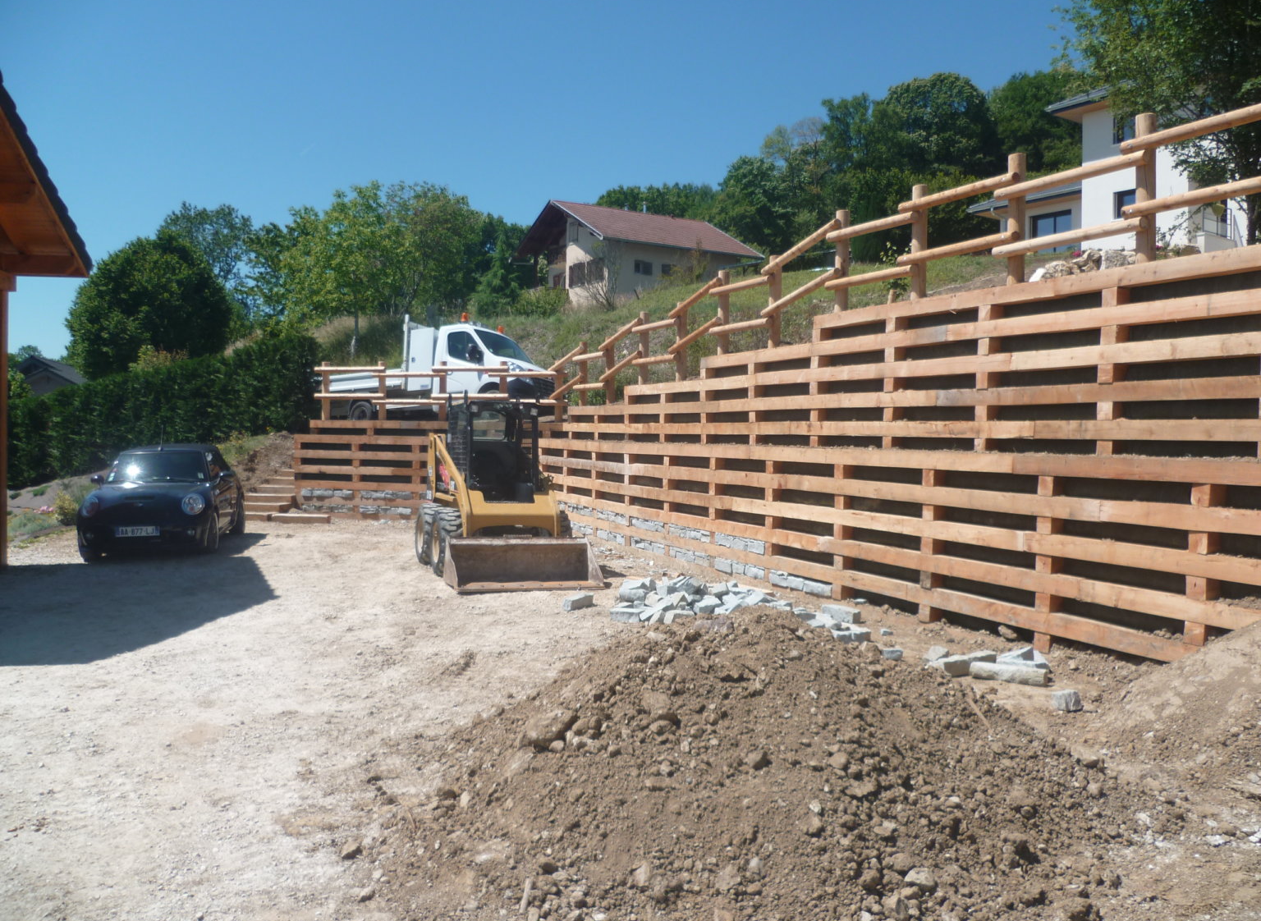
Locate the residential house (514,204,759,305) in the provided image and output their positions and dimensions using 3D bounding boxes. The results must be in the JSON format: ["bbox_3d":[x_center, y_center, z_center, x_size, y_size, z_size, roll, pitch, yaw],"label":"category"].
[{"bbox_3d":[0.316,-12.752,65.722,12.238,6.670,11.310,-1,2,-34],"label":"residential house"}]

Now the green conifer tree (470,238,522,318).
[{"bbox_3d":[-7.224,-9.854,55.000,2.900,4.300,2.900,0,2,0],"label":"green conifer tree"}]

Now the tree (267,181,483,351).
[{"bbox_3d":[-8.521,-6.453,34.000,7.000,5.800,6.300,0,2,0],"label":"tree"}]

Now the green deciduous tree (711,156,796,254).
[{"bbox_3d":[9.860,-20.472,82.000,6.500,8.000,6.500,0,2,0],"label":"green deciduous tree"}]

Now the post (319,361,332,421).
[{"bbox_3d":[-5.829,-1.318,19.500,0.155,1.140,0.155,0,2,0],"label":"post"}]

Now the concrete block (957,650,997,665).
[{"bbox_3d":[2.393,1.382,7.050,0.290,0.120,0.150,-1,2,-26],"label":"concrete block"}]

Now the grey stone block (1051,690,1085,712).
[{"bbox_3d":[2.575,1.406,6.010,0.155,0.100,0.125,-1,2,-24],"label":"grey stone block"}]

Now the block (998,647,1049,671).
[{"bbox_3d":[2.766,1.395,7.150,0.360,0.140,0.260,1,2,18],"label":"block"}]

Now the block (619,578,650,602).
[{"bbox_3d":[0.034,1.273,9.950,0.260,0.160,0.360,0,2,0],"label":"block"}]

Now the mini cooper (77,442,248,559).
[{"bbox_3d":[-6.440,0.500,14.223,1.750,1.414,3.710,0,2,-14],"label":"mini cooper"}]

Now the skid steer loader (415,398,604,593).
[{"bbox_3d":[-1.512,0.274,11.912,1.560,2.020,3.100,-1,2,-19],"label":"skid steer loader"}]

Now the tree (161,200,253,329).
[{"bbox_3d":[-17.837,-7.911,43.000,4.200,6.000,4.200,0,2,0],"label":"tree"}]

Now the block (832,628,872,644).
[{"bbox_3d":[1.730,1.376,7.980,0.290,0.110,0.170,0,2,-14],"label":"block"}]

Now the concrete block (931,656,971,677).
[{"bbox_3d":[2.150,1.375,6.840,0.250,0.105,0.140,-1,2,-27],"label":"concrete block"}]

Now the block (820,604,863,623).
[{"bbox_3d":[1.820,1.309,8.768,0.140,0.110,0.360,-1,2,-34],"label":"block"}]

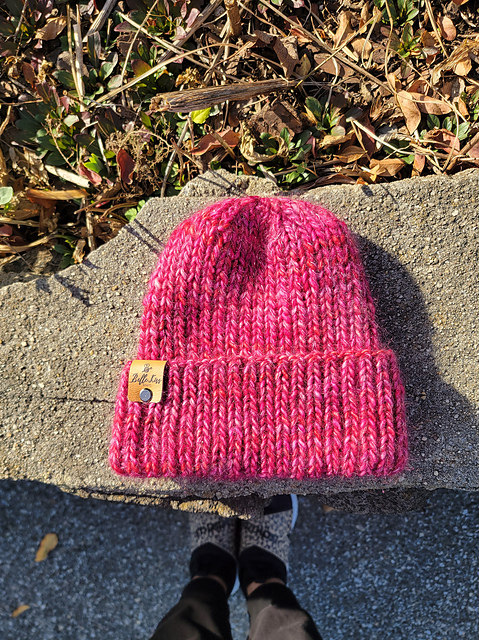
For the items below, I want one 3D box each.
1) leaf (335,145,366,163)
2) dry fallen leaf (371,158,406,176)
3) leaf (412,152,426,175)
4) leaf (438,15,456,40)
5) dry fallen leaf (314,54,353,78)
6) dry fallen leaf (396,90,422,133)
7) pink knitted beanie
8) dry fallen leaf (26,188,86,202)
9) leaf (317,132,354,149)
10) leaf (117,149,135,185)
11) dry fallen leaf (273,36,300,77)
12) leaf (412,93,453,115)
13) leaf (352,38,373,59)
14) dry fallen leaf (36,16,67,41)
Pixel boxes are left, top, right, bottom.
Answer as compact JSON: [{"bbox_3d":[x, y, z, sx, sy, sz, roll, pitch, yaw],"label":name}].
[{"bbox_3d":[0.122,-0.179,0.481,0.034,0.009,0.017,-7,89,7],"label":"leaf"},{"bbox_3d":[0.160,-0.165,0.476,0.034,0.010,0.018,3,90,9],"label":"dry fallen leaf"},{"bbox_3d":[0.210,-0.181,0.519,0.015,0.015,0.034,16,72,6],"label":"leaf"},{"bbox_3d":[0.277,-0.388,0.591,0.023,0.013,0.042,-15,72,-5],"label":"leaf"},{"bbox_3d":[0.123,-0.330,0.570,0.057,0.012,0.032,31,74,10],"label":"dry fallen leaf"},{"bbox_3d":[0.203,-0.247,0.529,0.028,0.014,0.064,-8,71,-3],"label":"dry fallen leaf"},{"bbox_3d":[0.015,0.004,0.384,0.236,0.075,0.251,0,71,0],"label":"pink knitted beanie"},{"bbox_3d":[-0.189,-0.129,0.458,0.058,0.011,0.011,-4,88,-11],"label":"dry fallen leaf"},{"bbox_3d":[0.106,-0.199,0.488,0.042,0.010,0.009,-21,89,6],"label":"leaf"},{"bbox_3d":[-0.119,-0.160,0.464,0.017,0.009,0.036,-13,99,-8],"label":"leaf"},{"bbox_3d":[0.055,-0.310,0.521,0.024,0.012,0.046,-20,94,5],"label":"dry fallen leaf"},{"bbox_3d":[0.216,-0.243,0.498,0.046,0.008,0.020,24,92,9],"label":"leaf"},{"bbox_3d":[0.148,-0.325,0.532,0.023,0.008,0.022,-7,95,8],"label":"leaf"},{"bbox_3d":[-0.251,-0.389,0.591,0.029,0.015,0.051,43,76,13],"label":"dry fallen leaf"}]

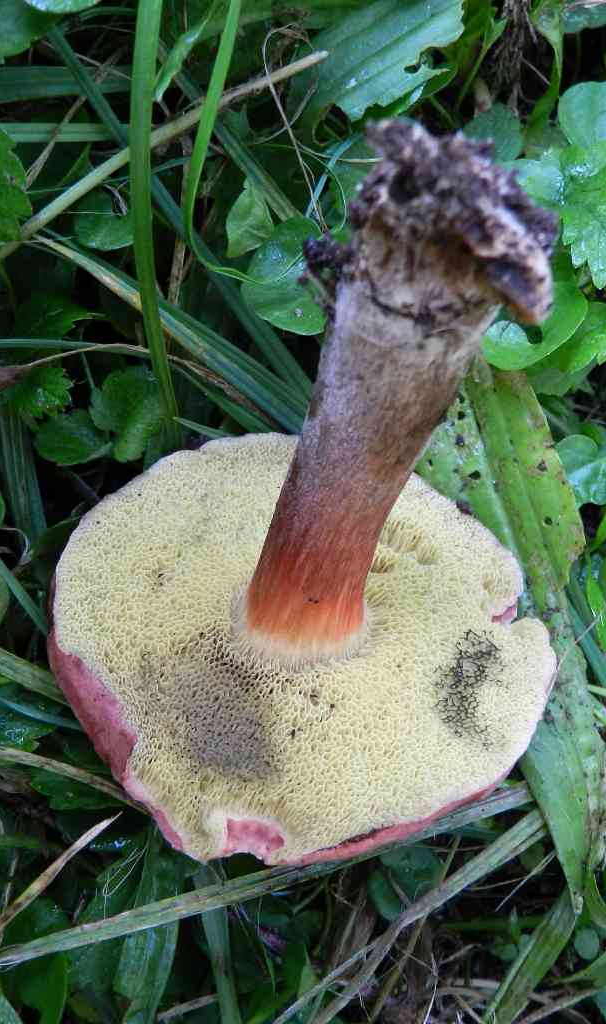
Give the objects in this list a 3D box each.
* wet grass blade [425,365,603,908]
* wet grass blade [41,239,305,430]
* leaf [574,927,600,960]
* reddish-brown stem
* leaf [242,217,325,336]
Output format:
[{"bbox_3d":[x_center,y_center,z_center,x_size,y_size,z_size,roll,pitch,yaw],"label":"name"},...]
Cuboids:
[{"bbox_3d":[0.051,0.029,0.219,0.034,0.012,0.131,-4,70,-2],"label":"wet grass blade"},{"bbox_3d":[-0.035,-0.049,0.254,0.097,0.006,0.009,36,74,12],"label":"wet grass blade"},{"bbox_3d":[0.064,0.097,0.214,0.006,0.002,0.007,6,70,2],"label":"leaf"},{"bbox_3d":[0.012,-0.012,0.175,0.032,0.104,0.034,11,34,-7],"label":"reddish-brown stem"},{"bbox_3d":[-0.004,-0.064,0.258,0.025,0.005,0.038,0,70,0],"label":"leaf"}]

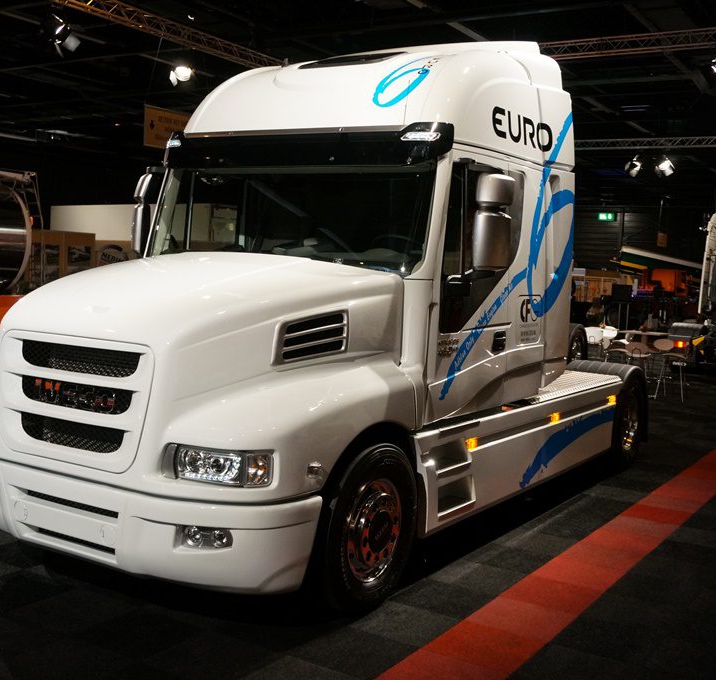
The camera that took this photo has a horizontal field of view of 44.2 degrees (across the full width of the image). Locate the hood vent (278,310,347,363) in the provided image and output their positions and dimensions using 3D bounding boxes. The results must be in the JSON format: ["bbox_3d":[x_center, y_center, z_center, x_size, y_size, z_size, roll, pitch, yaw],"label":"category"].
[{"bbox_3d":[-0.262,-0.020,5.037,0.450,0.230,0.060,-8,5,-42],"label":"hood vent"}]

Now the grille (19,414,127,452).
[{"bbox_3d":[-1.577,0.511,4.864,0.820,0.145,0.080,5,4,33],"label":"grille"}]

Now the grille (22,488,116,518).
[{"bbox_3d":[-1.543,0.870,4.714,0.780,0.045,0.050,5,5,32],"label":"grille"}]

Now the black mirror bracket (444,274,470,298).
[{"bbox_3d":[0.655,-0.352,5.800,0.140,0.155,0.130,4,4,33],"label":"black mirror bracket"}]

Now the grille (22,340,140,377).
[{"bbox_3d":[-1.475,0.103,4.704,0.900,0.145,0.100,5,5,32],"label":"grille"}]

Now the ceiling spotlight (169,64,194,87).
[{"bbox_3d":[-3.257,-4.895,16.300,0.450,0.420,0.450,4,26,17],"label":"ceiling spotlight"}]

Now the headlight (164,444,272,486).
[{"bbox_3d":[-0.677,0.605,4.319,0.560,0.180,0.170,4,4,20],"label":"headlight"}]

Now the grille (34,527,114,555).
[{"bbox_3d":[-1.567,1.108,4.868,0.630,0.045,0.060,5,4,33],"label":"grille"}]

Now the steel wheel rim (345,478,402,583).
[{"bbox_3d":[0.041,1.086,5.090,0.200,0.600,0.600,5,5,32],"label":"steel wheel rim"}]

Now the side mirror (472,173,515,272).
[{"bbox_3d":[0.850,-0.737,5.524,0.240,0.640,0.170,4,4,21],"label":"side mirror"}]

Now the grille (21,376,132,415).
[{"bbox_3d":[-1.550,0.305,4.839,0.870,0.145,0.080,5,4,33],"label":"grille"}]

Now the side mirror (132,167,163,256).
[{"bbox_3d":[-1.721,-1.024,7.132,0.160,0.670,0.240,-1,5,-42],"label":"side mirror"}]

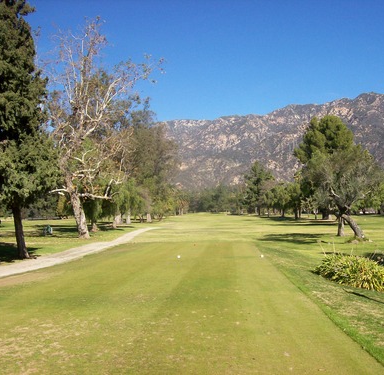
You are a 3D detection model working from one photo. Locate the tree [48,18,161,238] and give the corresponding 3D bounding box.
[{"bbox_3d":[-6.058,-4.085,36.000,7.700,15.200,7.300,0,-2,0],"label":"tree"}]

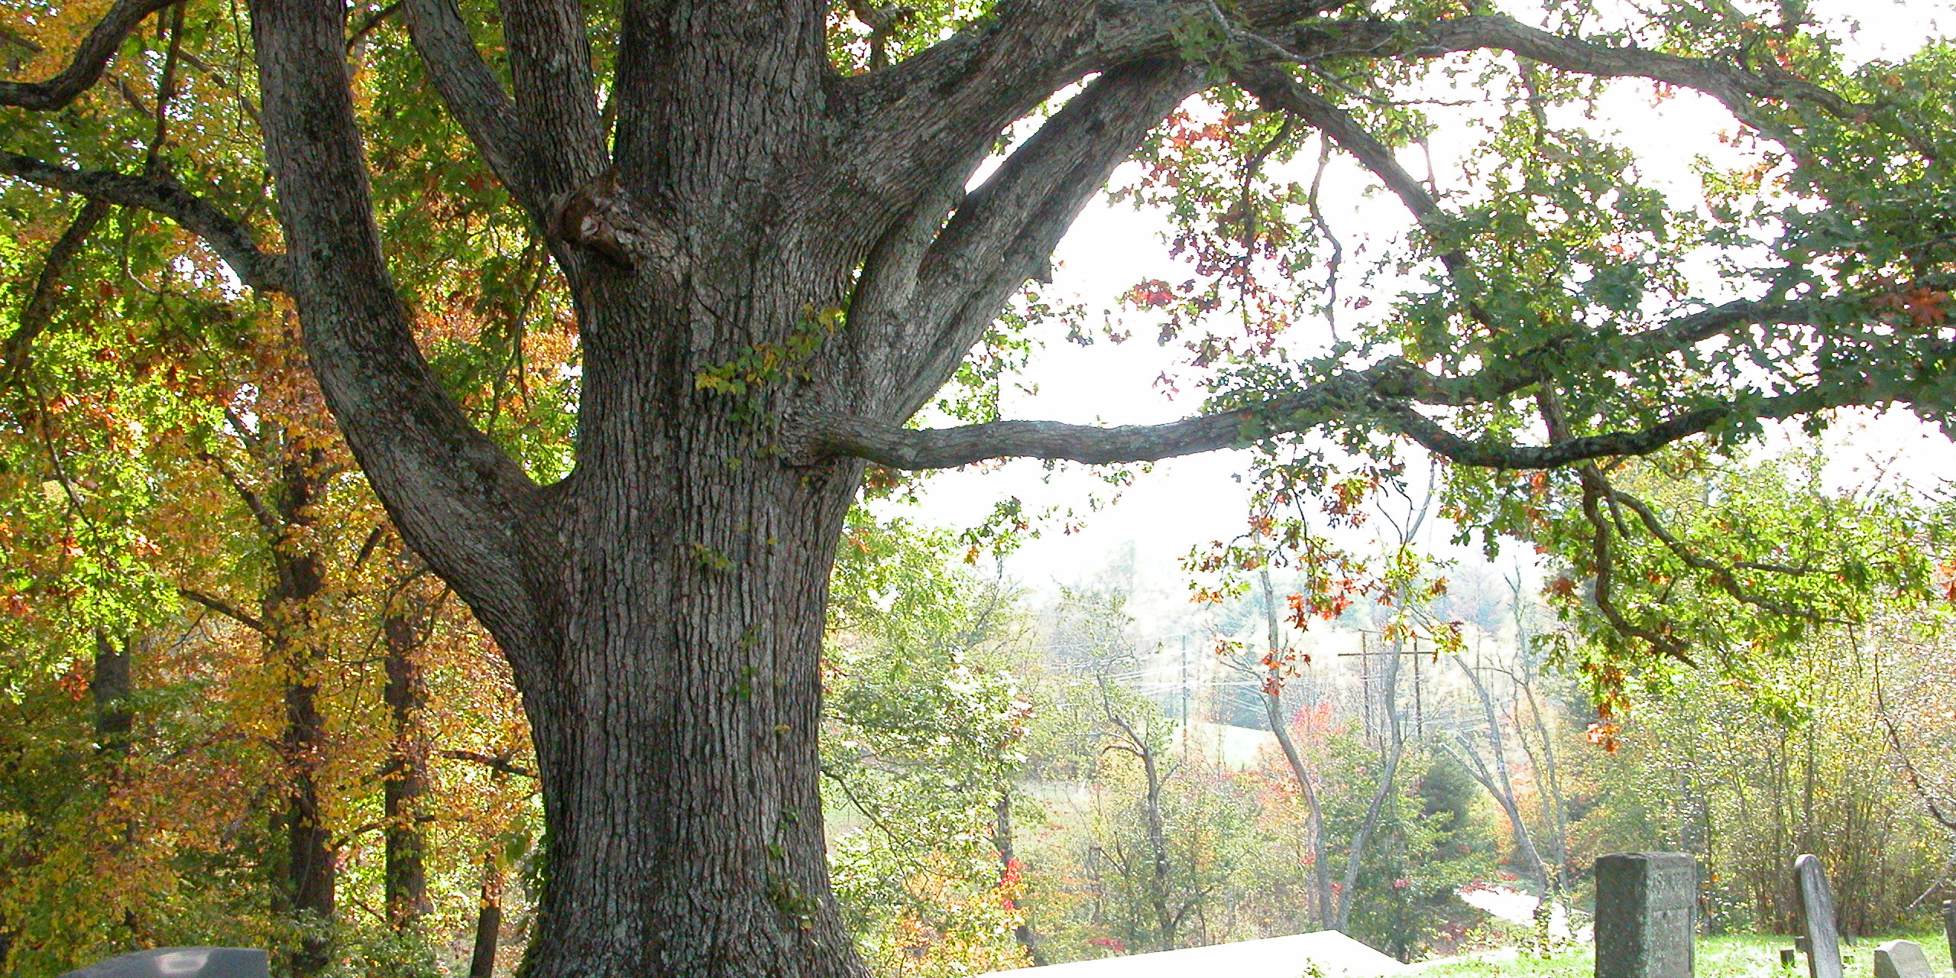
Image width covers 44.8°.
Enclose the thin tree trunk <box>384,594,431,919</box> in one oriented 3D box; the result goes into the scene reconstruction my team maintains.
[{"bbox_3d":[-4.810,2.286,20.000,0.390,2.850,0.380,0,-6,0],"label":"thin tree trunk"}]

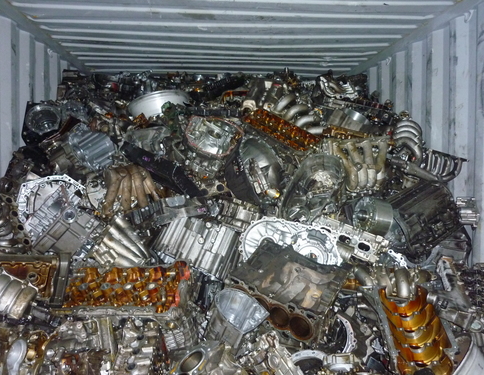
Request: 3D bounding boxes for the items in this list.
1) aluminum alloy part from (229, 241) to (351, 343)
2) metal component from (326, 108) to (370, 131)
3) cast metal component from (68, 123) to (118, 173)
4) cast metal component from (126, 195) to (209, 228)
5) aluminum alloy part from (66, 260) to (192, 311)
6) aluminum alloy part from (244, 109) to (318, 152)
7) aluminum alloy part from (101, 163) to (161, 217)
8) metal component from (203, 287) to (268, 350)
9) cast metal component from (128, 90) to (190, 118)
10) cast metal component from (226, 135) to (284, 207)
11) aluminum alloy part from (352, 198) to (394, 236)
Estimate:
[{"bbox_3d":[0.171,0.381,1.799,0.359,0.149,0.269,18,34,22],"label":"aluminum alloy part"},{"bbox_3d":[0.677,-0.432,3.030,0.270,0.130,0.180,5,18,-5],"label":"metal component"},{"bbox_3d":[-0.826,-0.222,2.650,0.210,0.250,0.230,-34,20,-25],"label":"cast metal component"},{"bbox_3d":[-0.343,0.111,2.220,0.370,0.110,0.110,-14,-32,-9],"label":"cast metal component"},{"bbox_3d":[-0.419,0.367,1.800,0.460,0.110,0.190,0,39,-4],"label":"aluminum alloy part"},{"bbox_3d":[0.225,-0.320,2.720,0.450,0.120,0.190,27,33,19],"label":"aluminum alloy part"},{"bbox_3d":[-0.547,0.009,2.380,0.280,0.270,0.140,0,-30,0],"label":"aluminum alloy part"},{"bbox_3d":[-0.018,0.430,1.540,0.170,0.160,0.140,16,35,-13],"label":"metal component"},{"bbox_3d":[-0.558,-0.581,3.300,0.400,0.150,0.380,-12,30,1],"label":"cast metal component"},{"bbox_3d":[0.077,-0.108,2.620,0.160,0.360,0.320,-28,1,27],"label":"cast metal component"},{"bbox_3d":[0.610,0.132,2.220,0.110,0.165,0.165,16,-5,-17],"label":"aluminum alloy part"}]

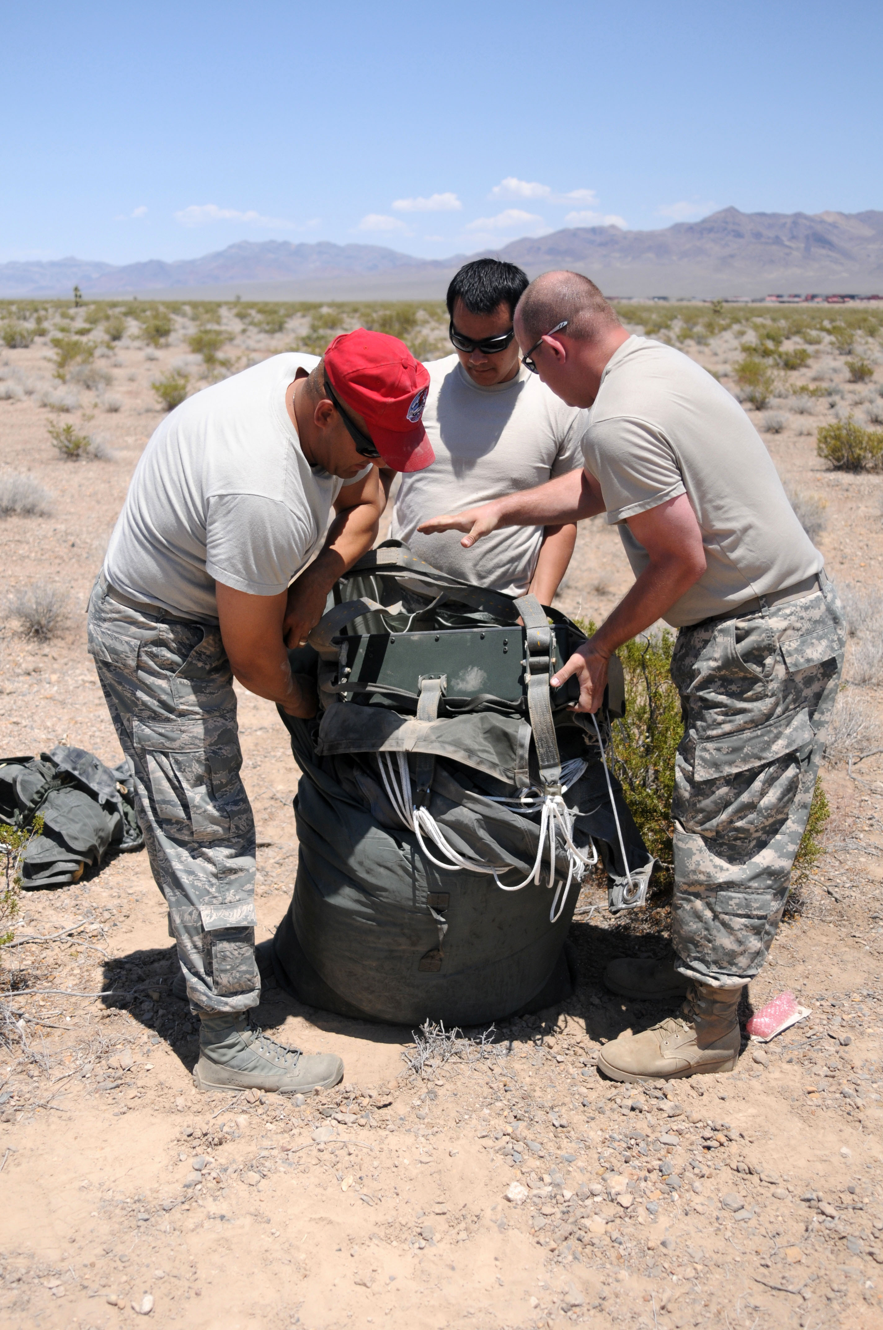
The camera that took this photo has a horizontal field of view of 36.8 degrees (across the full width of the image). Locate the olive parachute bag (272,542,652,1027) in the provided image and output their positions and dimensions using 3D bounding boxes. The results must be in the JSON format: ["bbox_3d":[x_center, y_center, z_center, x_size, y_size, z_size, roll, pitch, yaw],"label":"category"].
[{"bbox_3d":[0.025,0.260,3.181,0.820,1.020,0.660,-2,15,-7],"label":"olive parachute bag"}]

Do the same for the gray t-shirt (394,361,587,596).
[{"bbox_3d":[0.106,-0.447,3.112,0.500,0.620,0.320,1,15,4],"label":"gray t-shirt"}]

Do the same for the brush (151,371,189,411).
[{"bbox_3d":[-4.191,-4.222,20.412,0.560,0.580,0.540,0,15,0],"label":"brush"}]

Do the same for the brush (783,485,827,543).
[{"bbox_3d":[2.477,-1.055,9.167,0.450,0.400,0.420,0,15,0],"label":"brush"}]

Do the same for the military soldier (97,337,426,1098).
[{"bbox_3d":[-0.400,0.073,2.861,0.740,1.550,0.570,-5,16,-19],"label":"military soldier"}]

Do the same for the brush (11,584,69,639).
[{"bbox_3d":[-2.010,-0.286,6.612,0.270,0.265,0.260,0,15,0],"label":"brush"}]

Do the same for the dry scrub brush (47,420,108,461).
[{"bbox_3d":[-3.863,-2.386,14.037,0.580,0.400,0.500,0,15,0],"label":"dry scrub brush"}]

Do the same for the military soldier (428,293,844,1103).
[{"bbox_3d":[0.380,0.025,2.847,0.880,1.650,0.580,5,16,19],"label":"military soldier"}]

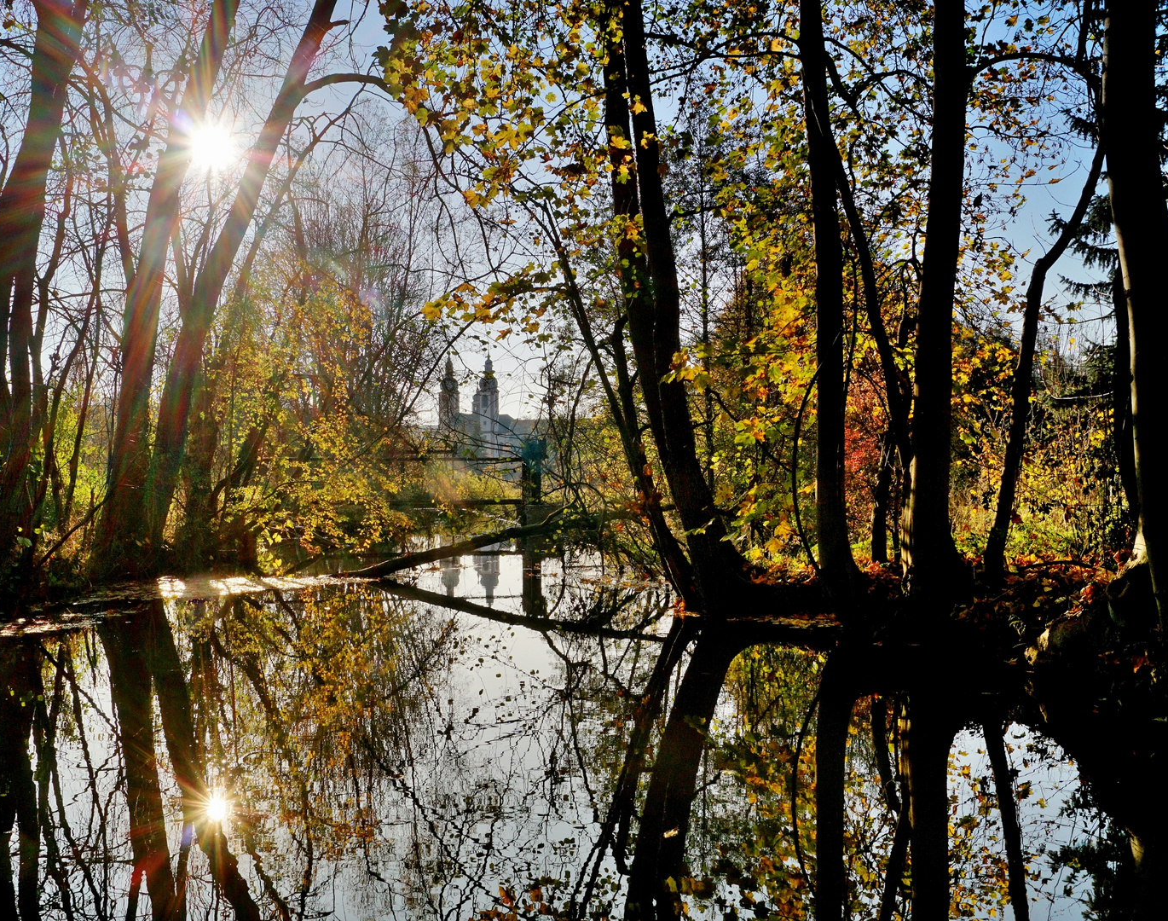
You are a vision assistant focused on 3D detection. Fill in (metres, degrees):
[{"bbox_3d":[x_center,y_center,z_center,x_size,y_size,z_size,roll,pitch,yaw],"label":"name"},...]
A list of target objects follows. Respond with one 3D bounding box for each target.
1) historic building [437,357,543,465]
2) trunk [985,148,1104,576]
[{"bbox_3d":[-41.762,-18.814,470.000,27.000,51.892,49.038,-1,-1,25],"label":"historic building"},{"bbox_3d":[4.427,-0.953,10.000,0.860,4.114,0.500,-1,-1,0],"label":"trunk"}]

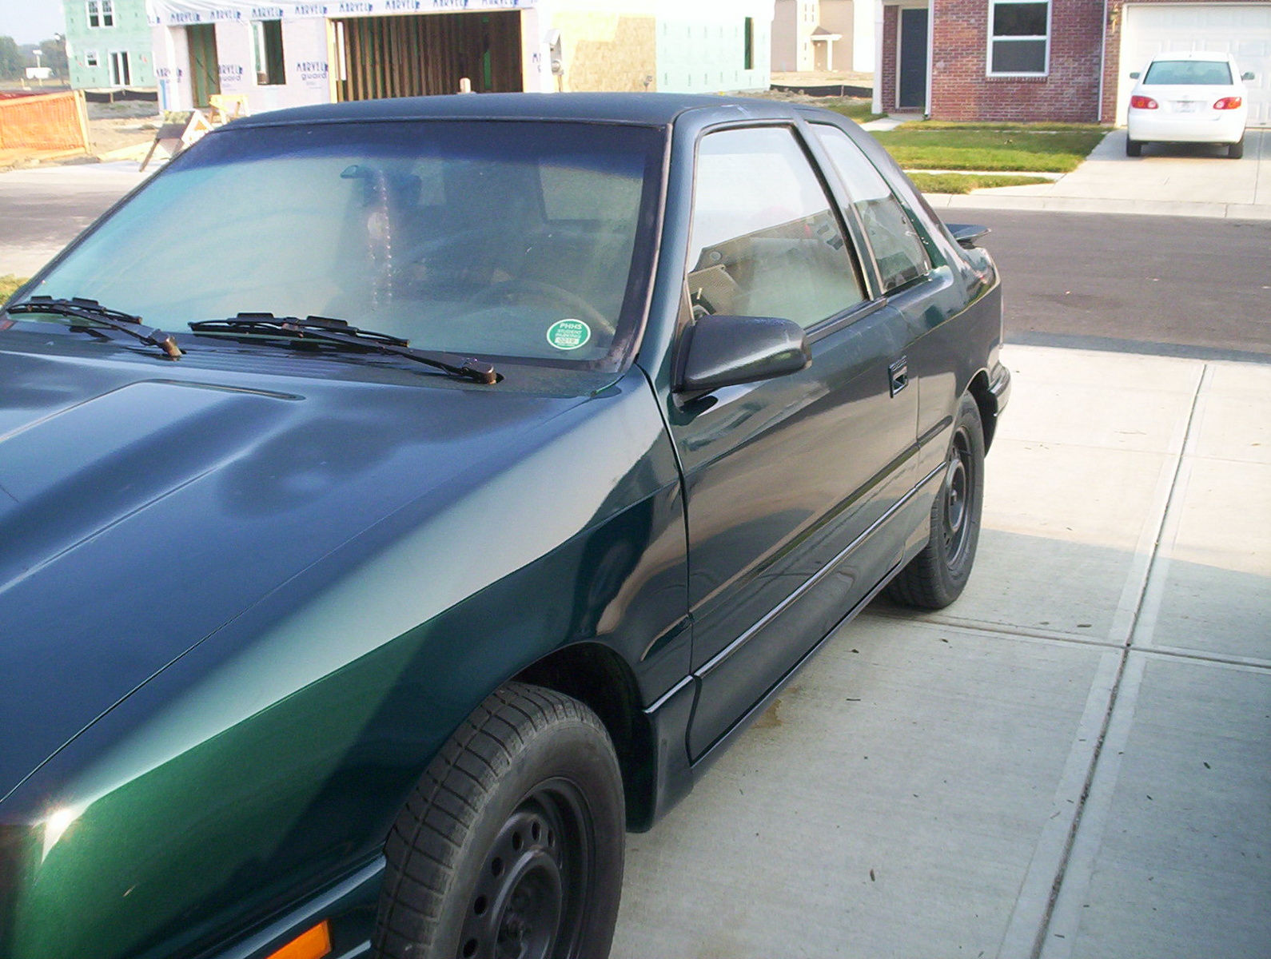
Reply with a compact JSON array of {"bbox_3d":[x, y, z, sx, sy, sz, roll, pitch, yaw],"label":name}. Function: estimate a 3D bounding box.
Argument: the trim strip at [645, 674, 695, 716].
[{"bbox_3d":[0.054,0.308,2.049,0.015,0.020,0.175,6,15,24],"label":"trim strip"}]

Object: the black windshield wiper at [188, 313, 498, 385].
[{"bbox_3d":[-0.498,-0.226,2.334,0.720,0.065,0.100,12,18,32],"label":"black windshield wiper"}]

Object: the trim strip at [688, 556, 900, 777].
[{"bbox_3d":[0.359,0.316,2.739,0.020,0.028,1.310,6,15,24],"label":"trim strip"}]

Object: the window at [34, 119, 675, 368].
[{"bbox_3d":[-0.540,-0.474,2.591,1.340,0.090,0.610,6,55,24],"label":"window"}]

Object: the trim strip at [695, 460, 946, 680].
[{"bbox_3d":[0.438,0.127,2.831,0.020,0.022,1.660,6,15,24],"label":"trim strip"}]

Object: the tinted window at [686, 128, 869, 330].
[{"bbox_3d":[0.241,-0.463,2.670,0.040,0.410,0.880,-20,3,28],"label":"tinted window"}]

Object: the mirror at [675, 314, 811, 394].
[{"bbox_3d":[0.191,-0.203,2.217,0.190,0.130,0.160,6,15,24],"label":"mirror"}]

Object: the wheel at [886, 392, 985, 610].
[{"bbox_3d":[0.831,0.046,3.969,0.195,0.607,0.607,6,15,24],"label":"wheel"}]

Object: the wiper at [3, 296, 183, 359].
[{"bbox_3d":[-0.999,-0.282,2.574,0.620,0.065,0.100,14,19,38],"label":"wiper"}]

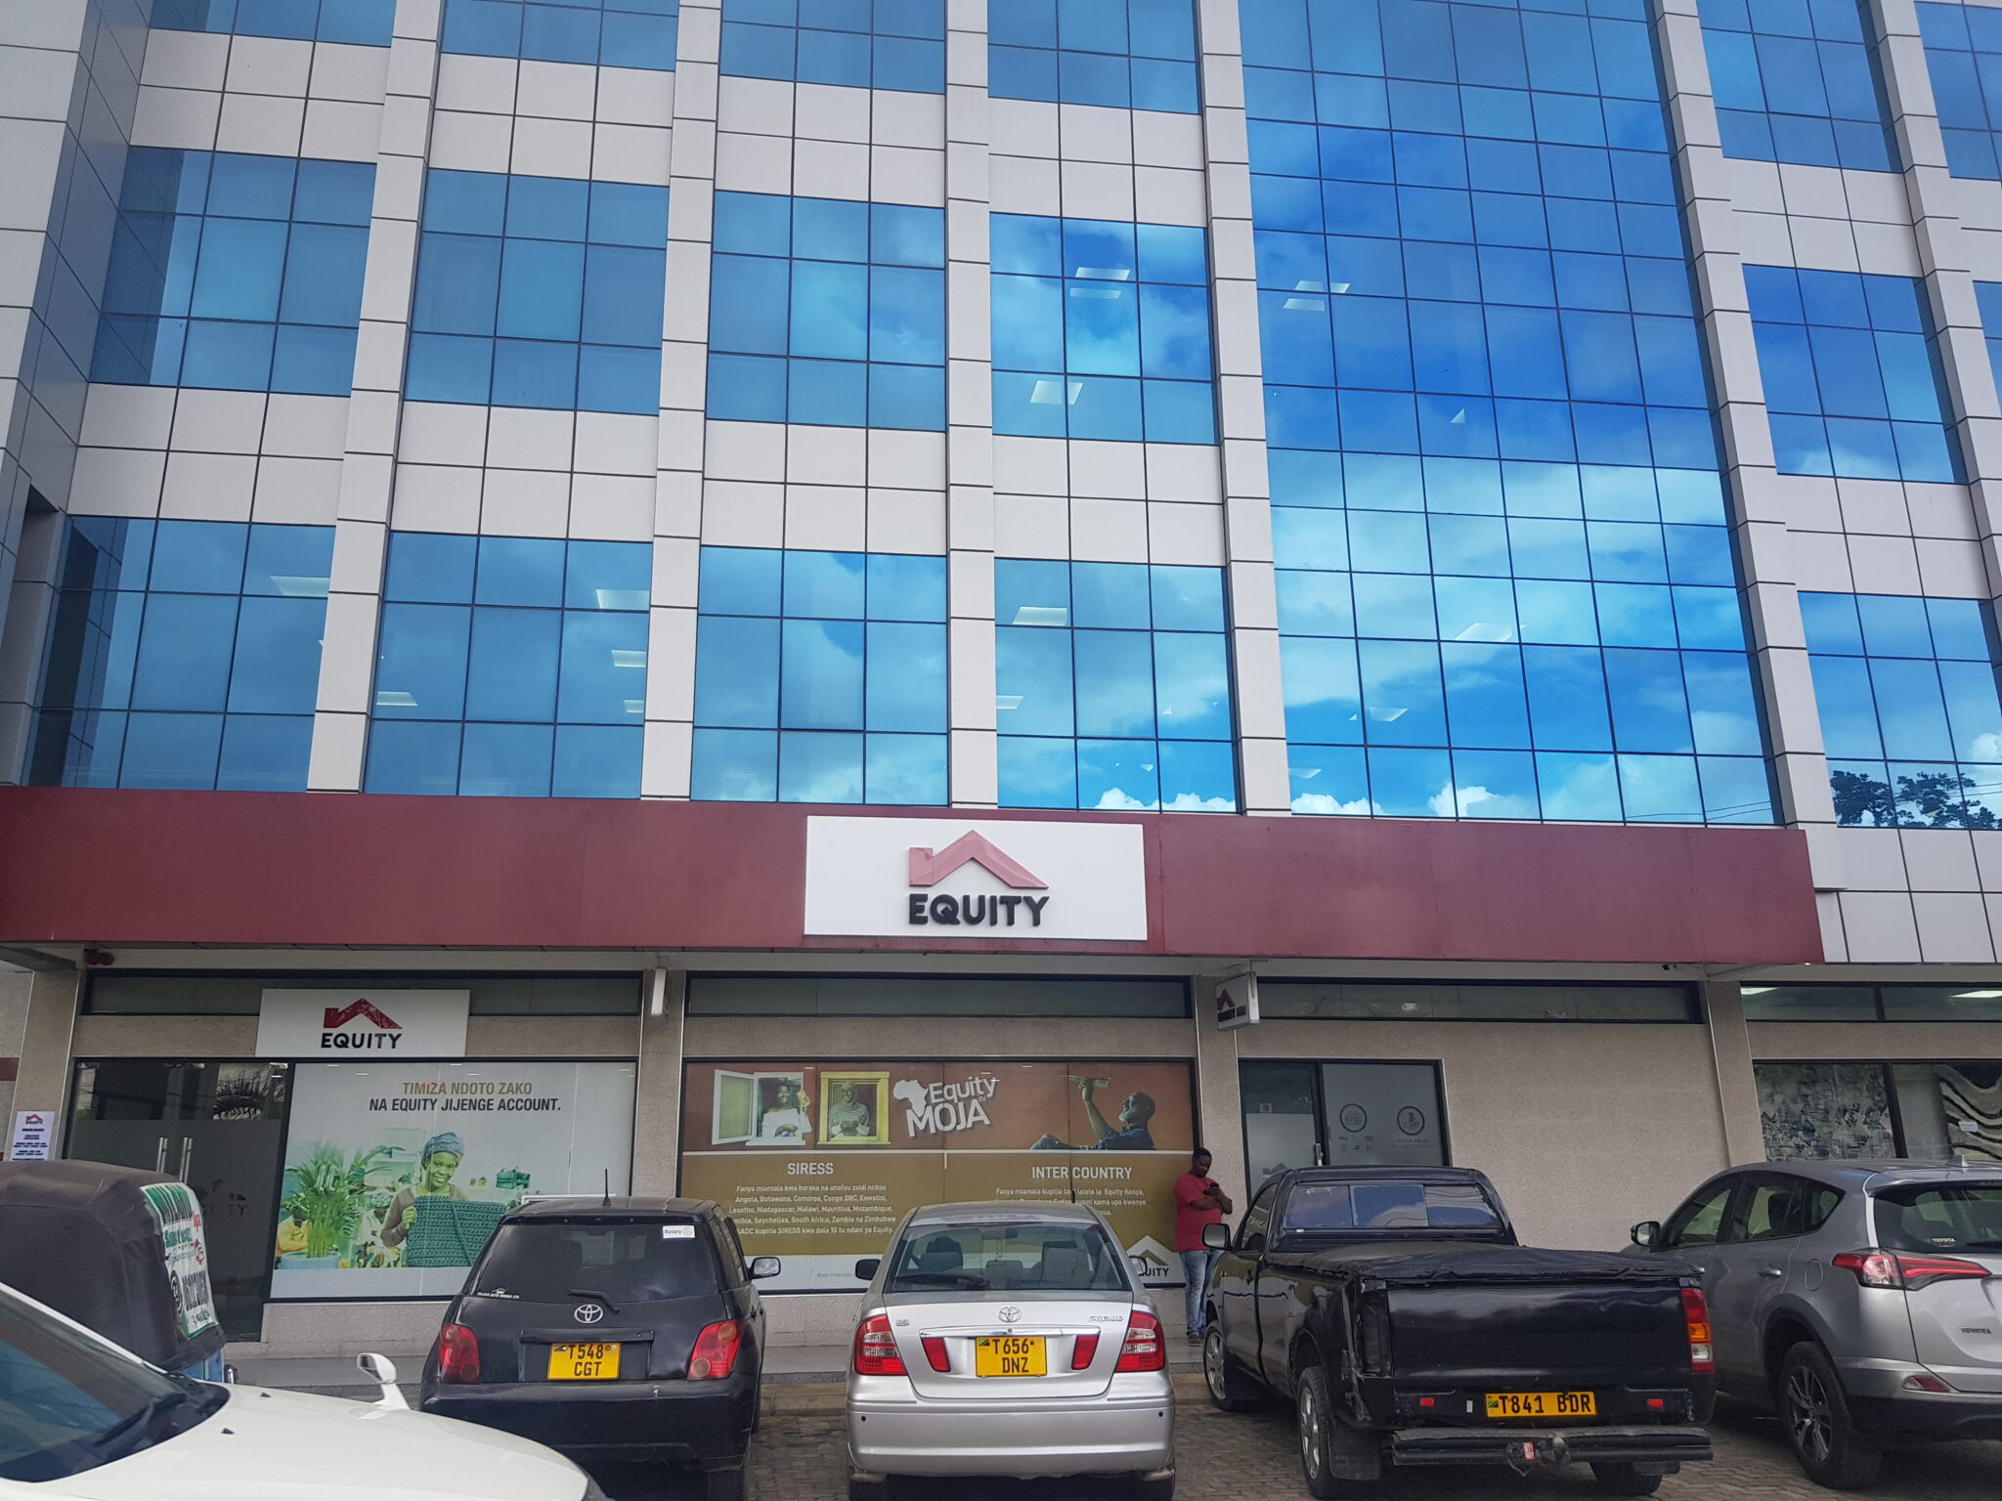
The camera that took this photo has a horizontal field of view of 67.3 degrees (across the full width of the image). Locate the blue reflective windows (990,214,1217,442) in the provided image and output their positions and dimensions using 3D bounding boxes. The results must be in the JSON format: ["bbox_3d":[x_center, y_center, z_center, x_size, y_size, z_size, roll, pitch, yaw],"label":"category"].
[{"bbox_3d":[0.969,-4.083,14.524,2.211,2.394,0.150,1,-16,-8],"label":"blue reflective windows"}]

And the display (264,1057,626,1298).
[{"bbox_3d":[-4.890,3.894,13.599,3.063,2.094,0.100,1,-16,-8],"label":"display"}]

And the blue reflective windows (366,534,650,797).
[{"bbox_3d":[-4.143,-0.723,12.803,2.216,2.359,0.150,1,-16,-8],"label":"blue reflective windows"}]

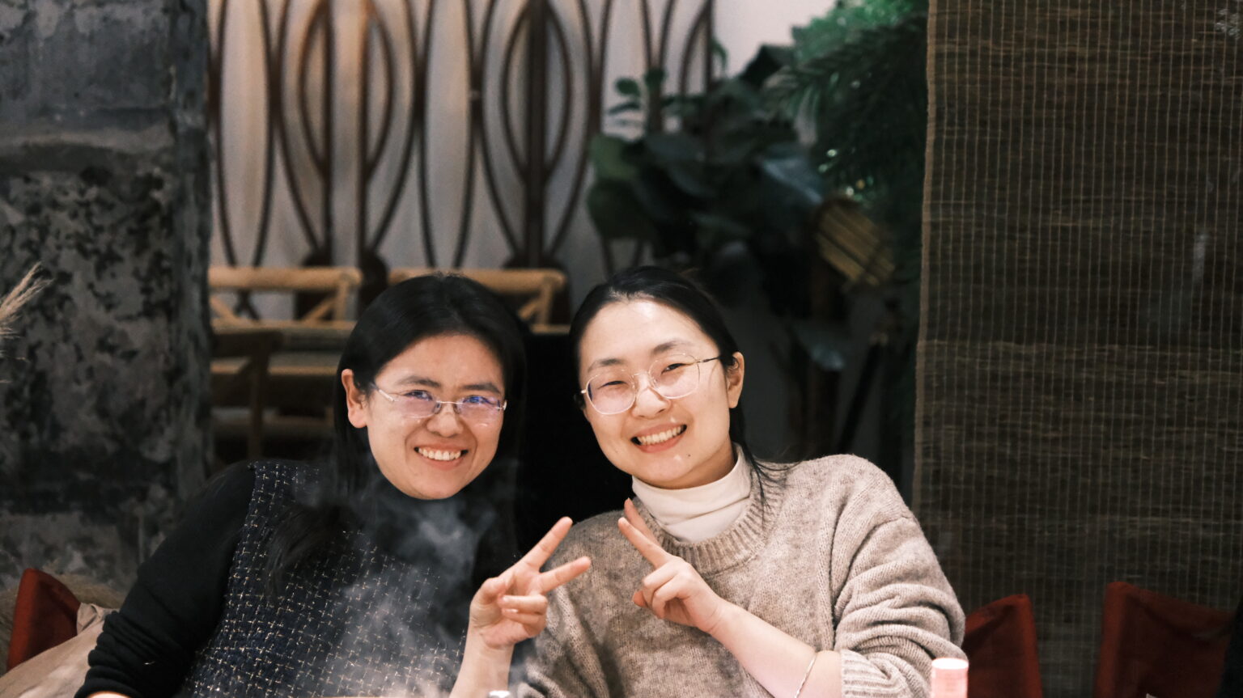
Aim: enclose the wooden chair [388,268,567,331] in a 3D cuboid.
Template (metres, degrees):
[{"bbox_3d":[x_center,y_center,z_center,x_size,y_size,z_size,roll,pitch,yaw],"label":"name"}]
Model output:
[{"bbox_3d":[-0.390,0.227,6.973,0.490,0.830,0.510,1,8,-2],"label":"wooden chair"}]

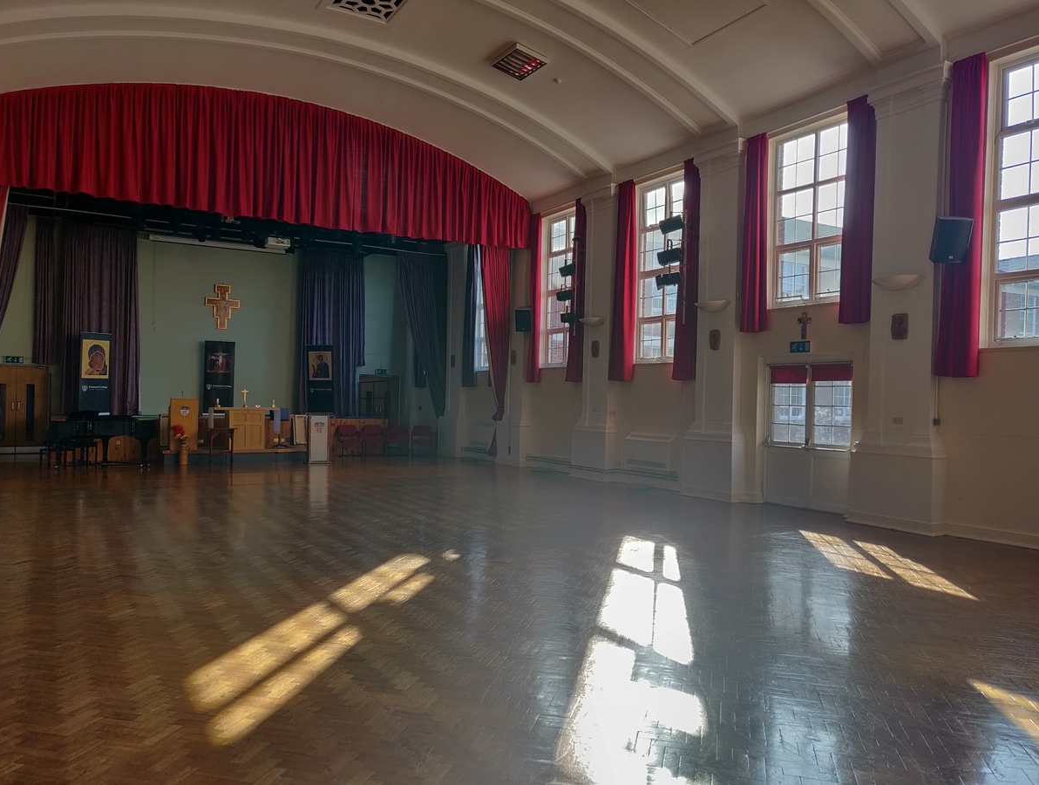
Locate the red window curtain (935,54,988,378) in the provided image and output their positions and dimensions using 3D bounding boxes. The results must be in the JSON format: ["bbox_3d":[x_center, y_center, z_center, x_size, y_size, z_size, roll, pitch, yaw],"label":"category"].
[{"bbox_3d":[5.656,-2.243,9.645,0.190,4.061,0.490,2,-1,-32],"label":"red window curtain"}]

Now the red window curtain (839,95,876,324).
[{"bbox_3d":[4.727,-2.534,10.520,0.160,3.161,0.536,1,0,-31],"label":"red window curtain"}]

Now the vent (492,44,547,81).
[{"bbox_3d":[0.004,-5.282,12.100,0.564,0.120,0.800,12,-6,-31],"label":"vent"}]

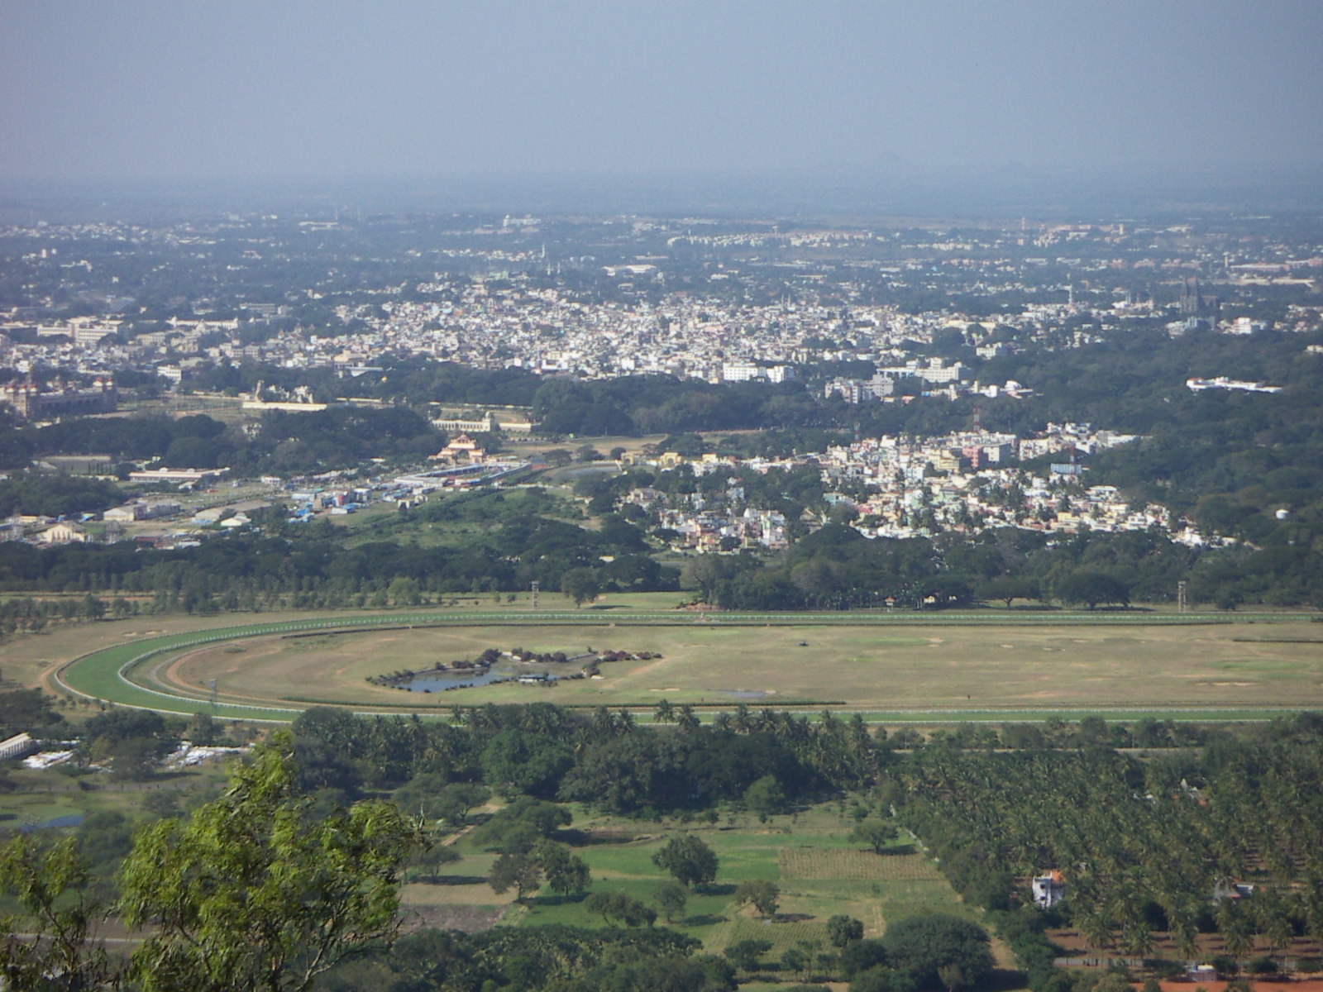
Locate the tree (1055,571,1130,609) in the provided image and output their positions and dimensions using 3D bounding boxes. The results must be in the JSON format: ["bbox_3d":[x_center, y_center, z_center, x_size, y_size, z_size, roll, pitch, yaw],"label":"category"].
[{"bbox_3d":[209.040,45.640,1999.220,37.060,17.960,35.210,0,5,6],"label":"tree"}]

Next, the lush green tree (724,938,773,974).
[{"bbox_3d":[24.090,127.190,1145.720,13.490,8.830,10.790,0,5,0],"label":"lush green tree"}]

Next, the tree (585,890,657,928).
[{"bbox_3d":[-11.910,121.760,1216.040,21.020,10.880,13.030,0,5,0],"label":"tree"}]

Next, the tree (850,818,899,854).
[{"bbox_3d":[66.430,106.210,1291.110,15.520,10.450,14.750,0,5,3],"label":"tree"}]

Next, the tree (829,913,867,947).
[{"bbox_3d":[53.360,124.580,1180.800,10.650,9.690,10.120,0,5,0],"label":"tree"}]

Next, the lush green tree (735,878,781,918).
[{"bbox_3d":[27.080,113.360,1163.660,12.530,10.890,11.910,0,5,1],"label":"lush green tree"}]

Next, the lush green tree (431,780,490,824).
[{"bbox_3d":[-65.700,100.840,1358.160,19.390,13.060,18.420,-1,5,-3],"label":"lush green tree"}]

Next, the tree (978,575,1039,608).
[{"bbox_3d":[168.400,46.700,2001.430,30.580,15.950,29.050,0,5,5],"label":"tree"}]

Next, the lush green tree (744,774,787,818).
[{"bbox_3d":[36.520,104.700,1444.760,14.840,13.970,14.100,0,5,0],"label":"lush green tree"}]

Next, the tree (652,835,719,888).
[{"bbox_3d":[7.540,114.280,1288.220,20.660,16.150,19.000,0,5,0],"label":"tree"}]

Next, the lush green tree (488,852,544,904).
[{"bbox_3d":[-42.640,110.910,1201.750,15.660,13.990,14.870,-1,5,-2],"label":"lush green tree"}]

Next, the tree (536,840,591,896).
[{"bbox_3d":[-30.250,115.050,1276.010,17.260,17.110,15.540,0,5,0],"label":"tree"}]

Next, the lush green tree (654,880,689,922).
[{"bbox_3d":[2.860,113.860,1156.830,8.980,11.420,8.530,0,5,0],"label":"lush green tree"}]

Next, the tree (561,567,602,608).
[{"bbox_3d":[-41.820,47.750,2151.200,21.560,20.440,20.480,0,5,0],"label":"tree"}]

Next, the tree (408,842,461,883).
[{"bbox_3d":[-68.240,110.570,1248.990,15.960,10.740,15.160,-1,5,-3],"label":"tree"}]

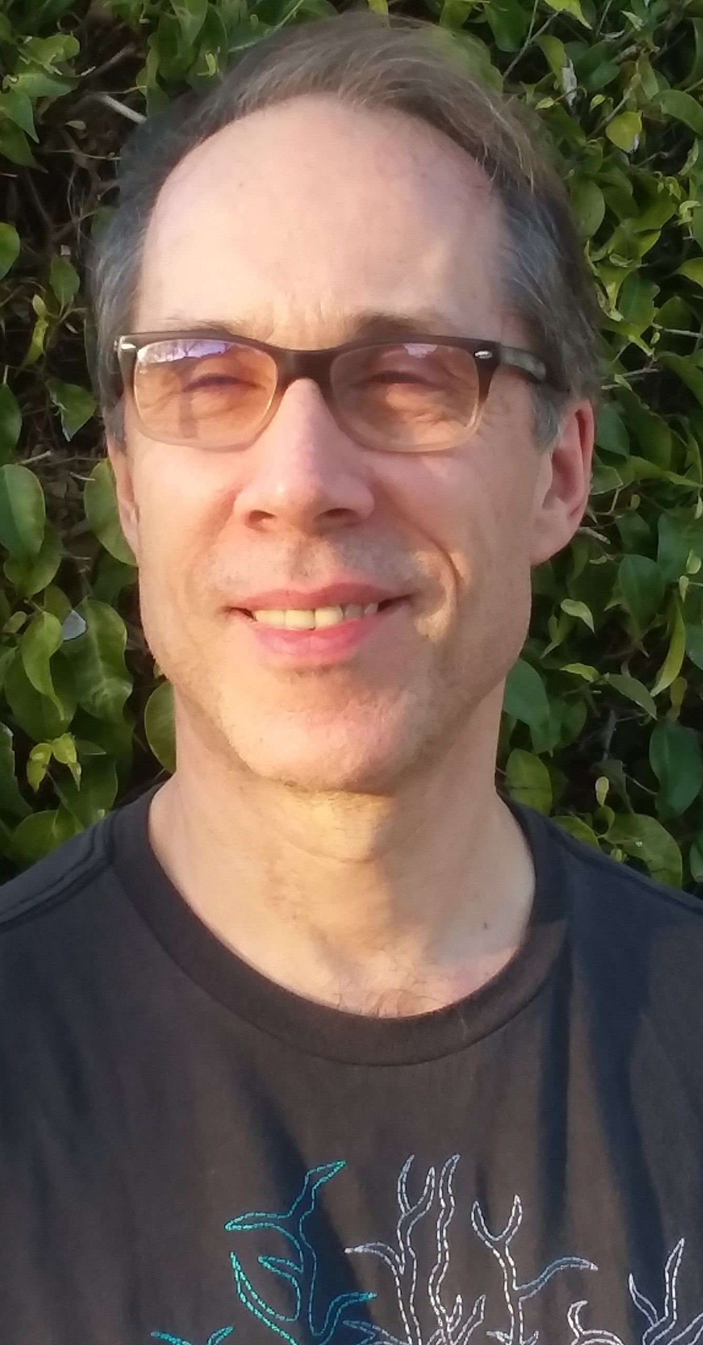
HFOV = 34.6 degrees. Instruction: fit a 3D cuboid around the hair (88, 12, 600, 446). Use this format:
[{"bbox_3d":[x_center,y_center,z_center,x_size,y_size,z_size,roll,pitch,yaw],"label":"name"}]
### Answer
[{"bbox_3d":[-0.001,-0.168,0.470,0.195,0.200,0.200,1,0,12],"label":"hair"}]

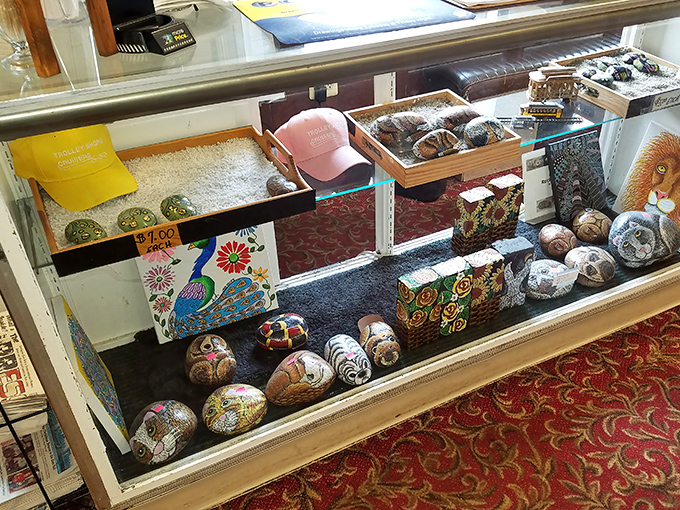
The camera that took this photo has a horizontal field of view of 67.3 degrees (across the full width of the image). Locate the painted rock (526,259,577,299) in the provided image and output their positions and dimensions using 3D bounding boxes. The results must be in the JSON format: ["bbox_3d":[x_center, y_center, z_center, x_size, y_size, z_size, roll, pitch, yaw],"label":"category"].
[{"bbox_3d":[0.621,0.075,1.520,0.160,0.104,0.135,-14,31,-17],"label":"painted rock"}]

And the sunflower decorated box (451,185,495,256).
[{"bbox_3d":[0.454,-0.109,1.742,0.101,0.204,0.059,-16,33,-22],"label":"sunflower decorated box"}]

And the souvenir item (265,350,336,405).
[{"bbox_3d":[-0.091,0.292,1.206,0.173,0.098,0.122,-25,37,-33],"label":"souvenir item"}]

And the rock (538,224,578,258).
[{"bbox_3d":[0.735,-0.049,1.723,0.113,0.095,0.136,-16,33,-22],"label":"rock"}]

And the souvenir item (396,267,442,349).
[{"bbox_3d":[0.209,0.142,1.341,0.098,0.198,0.057,-16,33,-22],"label":"souvenir item"}]

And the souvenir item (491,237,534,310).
[{"bbox_3d":[0.490,0.060,1.472,0.098,0.195,0.060,-15,31,-19],"label":"souvenir item"}]

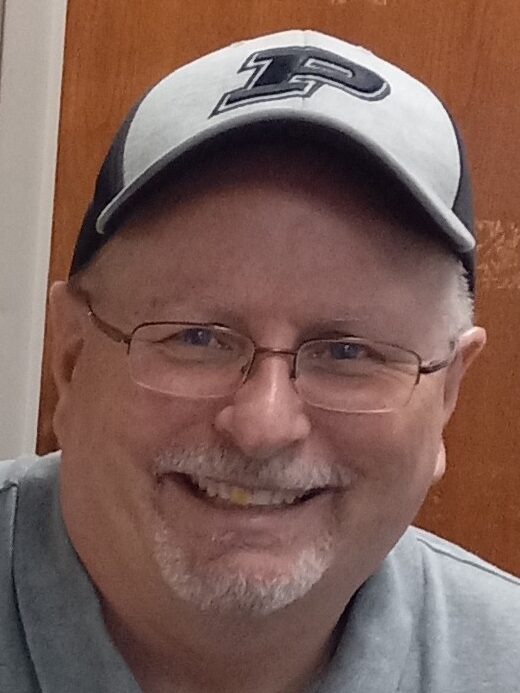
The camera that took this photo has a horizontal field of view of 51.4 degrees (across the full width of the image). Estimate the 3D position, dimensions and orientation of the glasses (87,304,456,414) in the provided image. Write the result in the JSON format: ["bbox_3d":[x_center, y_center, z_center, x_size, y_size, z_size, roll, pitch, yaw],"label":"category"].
[{"bbox_3d":[0.008,-0.006,0.322,0.150,0.046,0.135,6,10,-1],"label":"glasses"}]

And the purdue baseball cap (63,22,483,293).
[{"bbox_3d":[0.011,-0.098,0.340,0.205,0.155,0.265,6,-13,1],"label":"purdue baseball cap"}]

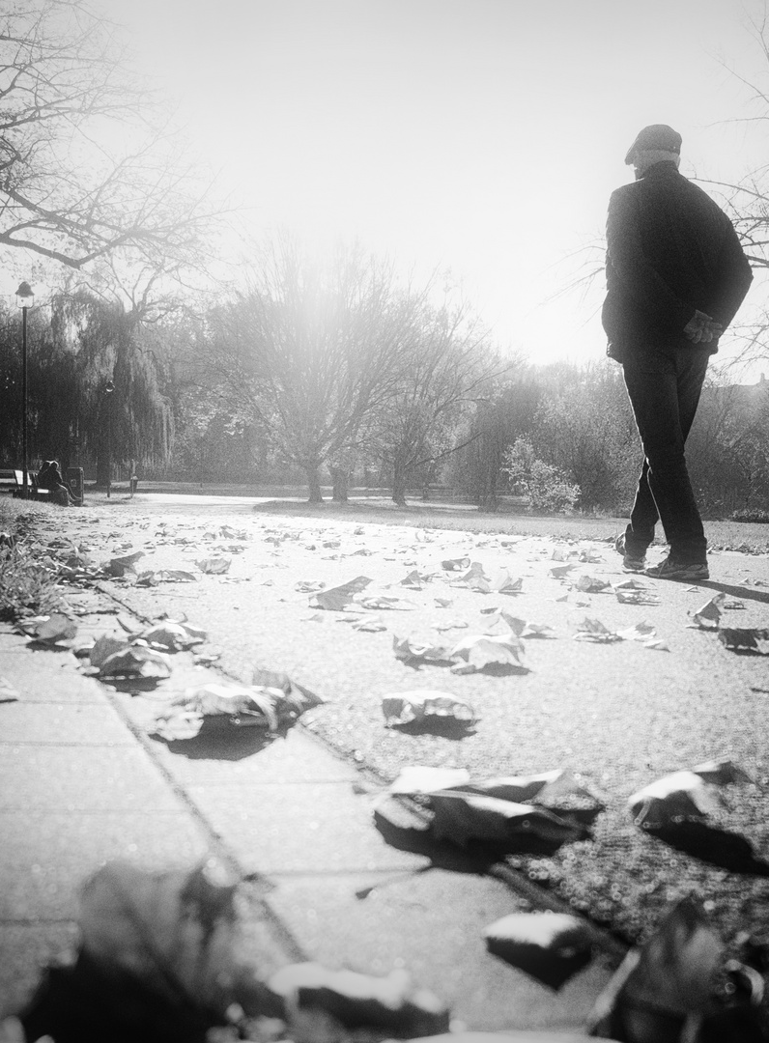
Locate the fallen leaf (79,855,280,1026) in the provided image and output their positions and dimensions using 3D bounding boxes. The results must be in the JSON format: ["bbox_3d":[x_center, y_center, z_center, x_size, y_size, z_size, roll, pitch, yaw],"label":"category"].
[{"bbox_3d":[-0.118,0.234,0.661,0.112,0.059,0.100,0,1,-10],"label":"fallen leaf"}]

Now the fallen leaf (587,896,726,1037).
[{"bbox_3d":[0.116,0.190,0.500,0.054,0.046,0.045,2,1,13],"label":"fallen leaf"}]

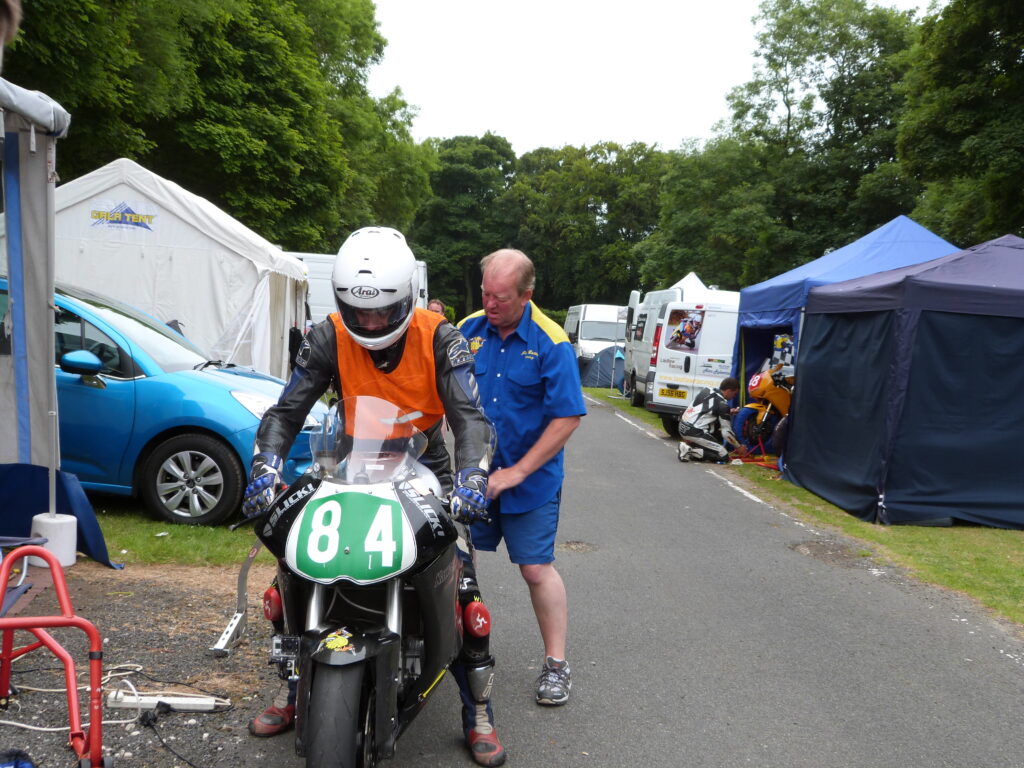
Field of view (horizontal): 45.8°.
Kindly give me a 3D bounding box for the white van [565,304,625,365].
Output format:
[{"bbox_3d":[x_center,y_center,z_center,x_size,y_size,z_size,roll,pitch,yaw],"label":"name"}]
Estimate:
[{"bbox_3d":[3.182,-1.399,41.170,2.000,2.500,5.400,3,2,-3],"label":"white van"}]

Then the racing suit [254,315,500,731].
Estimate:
[{"bbox_3d":[-0.426,0.456,4.004,0.760,1.380,0.800,4,3,10],"label":"racing suit"}]

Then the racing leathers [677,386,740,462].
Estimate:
[{"bbox_3d":[2.397,0.487,14.779,0.700,0.920,0.520,2,3,-18],"label":"racing leathers"}]

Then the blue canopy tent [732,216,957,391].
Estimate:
[{"bbox_3d":[4.756,-0.527,15.280,3.000,3.160,3.000,3,2,-3],"label":"blue canopy tent"}]

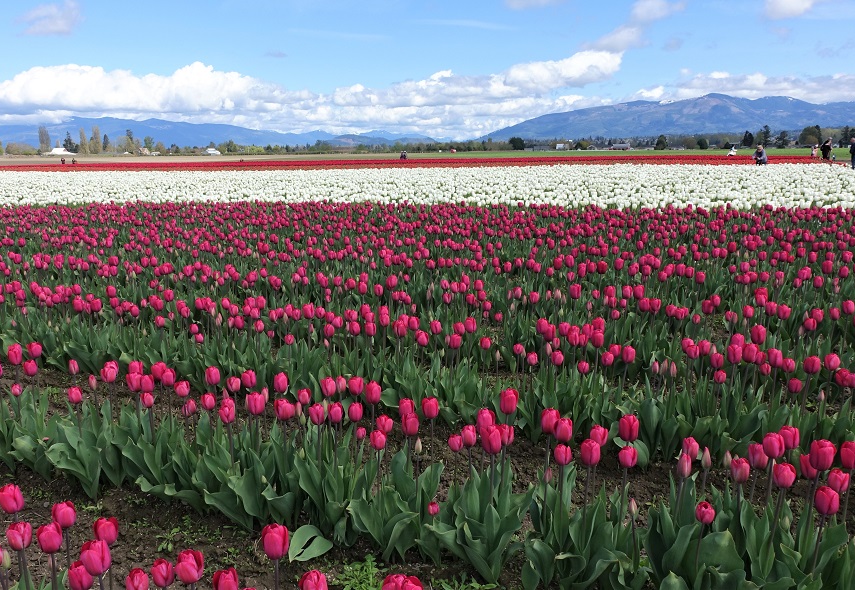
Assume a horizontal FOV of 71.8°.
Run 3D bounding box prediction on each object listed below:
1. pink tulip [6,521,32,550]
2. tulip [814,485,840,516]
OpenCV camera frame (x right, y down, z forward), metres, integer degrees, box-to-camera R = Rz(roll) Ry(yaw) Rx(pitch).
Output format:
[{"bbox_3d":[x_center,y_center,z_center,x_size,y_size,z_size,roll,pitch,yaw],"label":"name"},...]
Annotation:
[{"bbox_3d":[-0.969,0.573,1.403,0.050,0.070,0.050,-11,17,-37],"label":"pink tulip"},{"bbox_3d":[0.955,0.491,1.409,0.057,0.069,0.057,10,17,36],"label":"tulip"}]

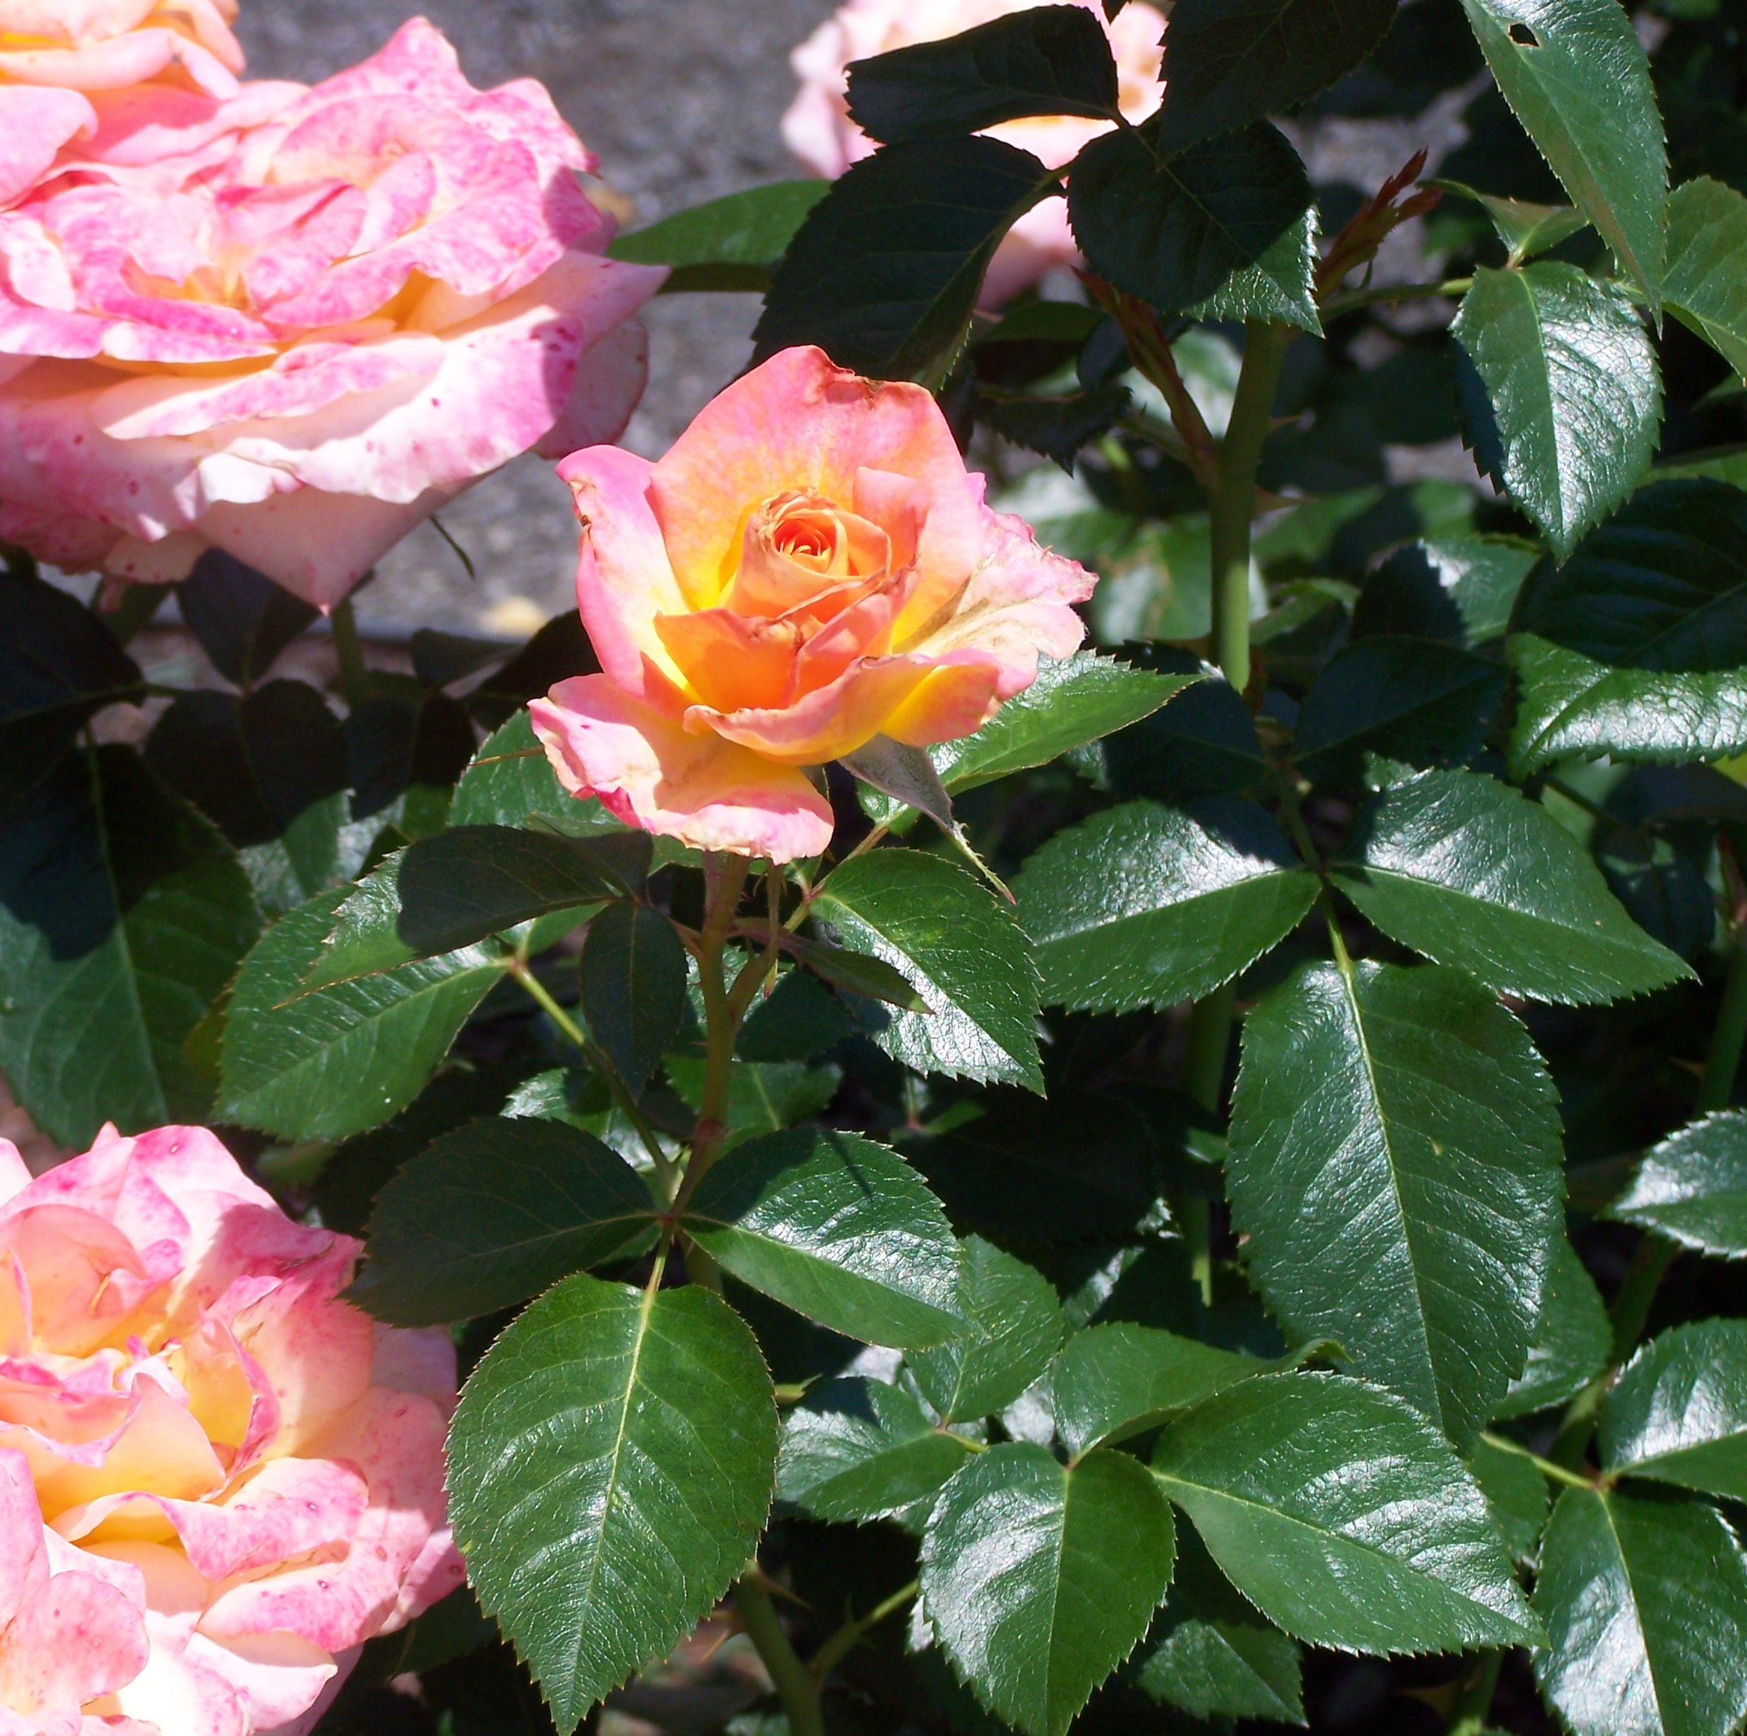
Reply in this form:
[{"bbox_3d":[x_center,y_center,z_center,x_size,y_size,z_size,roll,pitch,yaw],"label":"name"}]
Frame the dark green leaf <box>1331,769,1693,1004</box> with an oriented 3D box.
[{"bbox_3d":[0.098,0.005,1.060,0.059,0.012,0.039,19,53,11],"label":"dark green leaf"}]

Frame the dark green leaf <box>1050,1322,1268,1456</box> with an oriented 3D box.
[{"bbox_3d":[0.044,0.075,1.050,0.041,0.010,0.024,-25,57,-26],"label":"dark green leaf"}]

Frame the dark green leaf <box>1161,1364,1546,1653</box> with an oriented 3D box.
[{"bbox_3d":[0.071,0.097,1.060,0.066,0.013,0.040,25,63,14],"label":"dark green leaf"}]

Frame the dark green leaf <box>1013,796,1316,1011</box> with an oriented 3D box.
[{"bbox_3d":[0.050,0.006,1.221,0.054,0.012,0.044,-14,58,1],"label":"dark green leaf"}]

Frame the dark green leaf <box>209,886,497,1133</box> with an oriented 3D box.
[{"bbox_3d":[-0.088,0.023,1.173,0.055,0.011,0.044,-28,63,0],"label":"dark green leaf"}]

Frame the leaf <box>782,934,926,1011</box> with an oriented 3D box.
[{"bbox_3d":[-0.003,0.016,1.060,0.026,0.006,0.009,28,50,13],"label":"leaf"}]

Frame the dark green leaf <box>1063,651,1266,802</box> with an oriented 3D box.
[{"bbox_3d":[0.048,-0.023,1.150,0.035,0.010,0.028,6,57,4],"label":"dark green leaf"}]

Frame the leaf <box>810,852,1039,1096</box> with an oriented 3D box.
[{"bbox_3d":[0.009,0.015,1.080,0.028,0.012,0.051,-40,63,-21],"label":"leaf"}]

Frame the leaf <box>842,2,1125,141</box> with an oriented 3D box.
[{"bbox_3d":[0.017,-0.122,1.080,0.043,0.012,0.031,0,41,9],"label":"leaf"}]

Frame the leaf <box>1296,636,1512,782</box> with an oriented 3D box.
[{"bbox_3d":[0.083,-0.025,1.110,0.040,0.009,0.026,-23,61,-18],"label":"leaf"}]

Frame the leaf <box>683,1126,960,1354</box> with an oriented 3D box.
[{"bbox_3d":[-0.004,0.053,1.030,0.045,0.011,0.032,22,53,9],"label":"leaf"}]

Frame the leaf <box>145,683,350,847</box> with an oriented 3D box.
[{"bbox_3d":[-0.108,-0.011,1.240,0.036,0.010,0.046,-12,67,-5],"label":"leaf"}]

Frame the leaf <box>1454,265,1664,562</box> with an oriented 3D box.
[{"bbox_3d":[0.108,-0.072,1.110,0.032,0.014,0.054,-4,60,-4],"label":"leaf"}]

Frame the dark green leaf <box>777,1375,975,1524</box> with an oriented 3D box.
[{"bbox_3d":[-0.005,0.103,1.221,0.036,0.009,0.025,-19,59,-5],"label":"dark green leaf"}]

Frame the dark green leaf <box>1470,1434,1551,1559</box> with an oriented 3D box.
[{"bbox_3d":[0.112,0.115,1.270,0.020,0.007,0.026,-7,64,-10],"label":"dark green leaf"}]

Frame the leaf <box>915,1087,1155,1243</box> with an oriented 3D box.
[{"bbox_3d":[0.026,0.046,1.090,0.043,0.010,0.031,22,55,12],"label":"leaf"}]

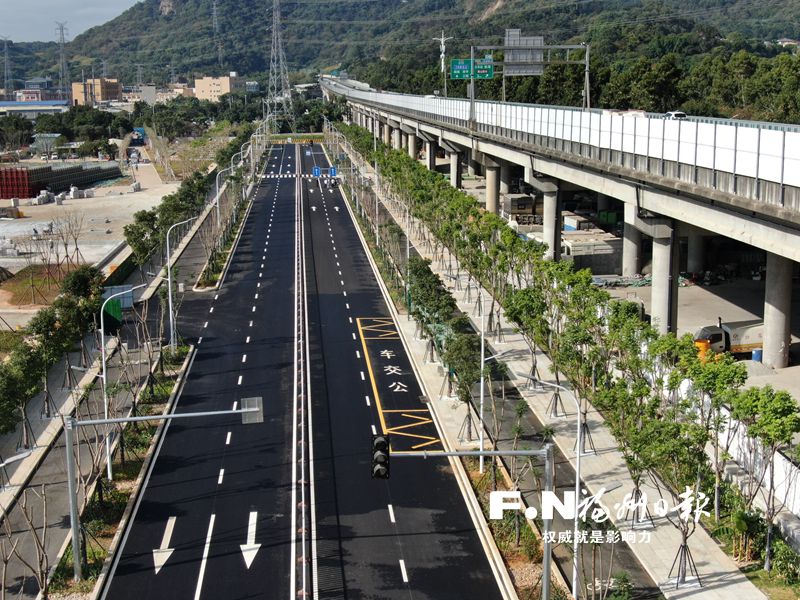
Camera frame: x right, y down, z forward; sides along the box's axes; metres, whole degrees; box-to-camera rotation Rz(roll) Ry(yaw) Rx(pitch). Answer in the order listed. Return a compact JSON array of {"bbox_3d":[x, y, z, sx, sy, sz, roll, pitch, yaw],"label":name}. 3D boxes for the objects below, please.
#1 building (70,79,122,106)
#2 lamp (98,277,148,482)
[{"bbox_3d":[-193.125,-129.420,709.384,20.000,22.000,34.000,0,11,5],"label":"building"},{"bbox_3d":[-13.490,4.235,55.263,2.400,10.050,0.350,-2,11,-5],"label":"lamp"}]

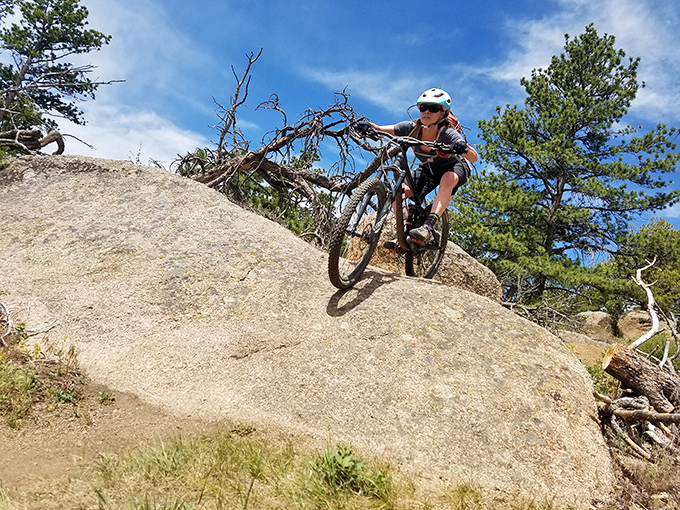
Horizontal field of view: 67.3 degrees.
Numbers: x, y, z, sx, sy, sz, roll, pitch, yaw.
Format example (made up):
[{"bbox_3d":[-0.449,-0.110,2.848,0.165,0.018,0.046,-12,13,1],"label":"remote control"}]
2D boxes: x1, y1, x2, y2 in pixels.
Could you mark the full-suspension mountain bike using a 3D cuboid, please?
[{"bbox_3d":[0.455,-0.276,3.596,0.740,1.070,1.820,15,6,31],"label":"full-suspension mountain bike"}]

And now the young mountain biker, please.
[{"bbox_3d":[0.618,-0.573,3.670,0.770,1.120,0.800,11,2,31],"label":"young mountain biker"}]

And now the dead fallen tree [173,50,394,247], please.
[{"bbox_3d":[-0.562,-1.141,5.800,2.200,1.950,1.600,7,-3,0],"label":"dead fallen tree"}]

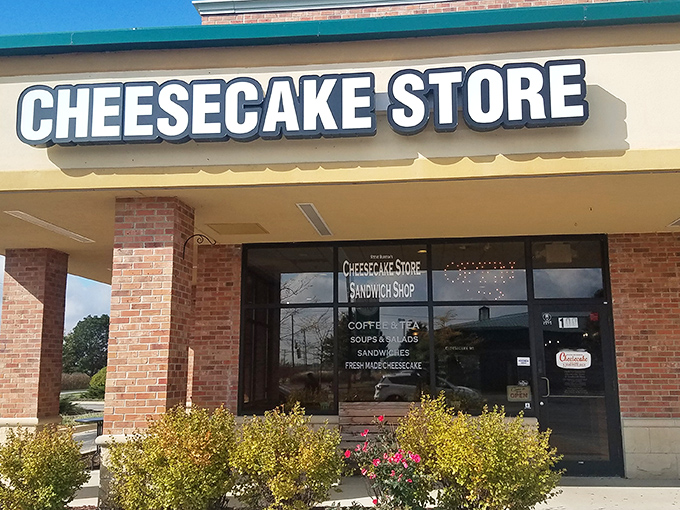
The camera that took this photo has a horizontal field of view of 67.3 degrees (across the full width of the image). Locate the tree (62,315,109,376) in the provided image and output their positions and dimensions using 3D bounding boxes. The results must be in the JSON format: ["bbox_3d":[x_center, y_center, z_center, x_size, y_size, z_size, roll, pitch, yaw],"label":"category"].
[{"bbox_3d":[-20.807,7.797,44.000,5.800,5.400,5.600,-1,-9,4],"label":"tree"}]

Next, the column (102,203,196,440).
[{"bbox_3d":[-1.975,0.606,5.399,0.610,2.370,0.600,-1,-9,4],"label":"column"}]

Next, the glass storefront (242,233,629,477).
[{"bbox_3d":[1.113,1.308,6.874,4.979,3.070,0.140,-1,-9,4],"label":"glass storefront"}]

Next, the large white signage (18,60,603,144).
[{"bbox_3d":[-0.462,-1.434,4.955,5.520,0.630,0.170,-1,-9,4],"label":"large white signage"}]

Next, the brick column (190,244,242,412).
[{"bbox_3d":[-1.678,1.060,7.286,0.650,2.340,0.500,-1,-9,4],"label":"brick column"}]

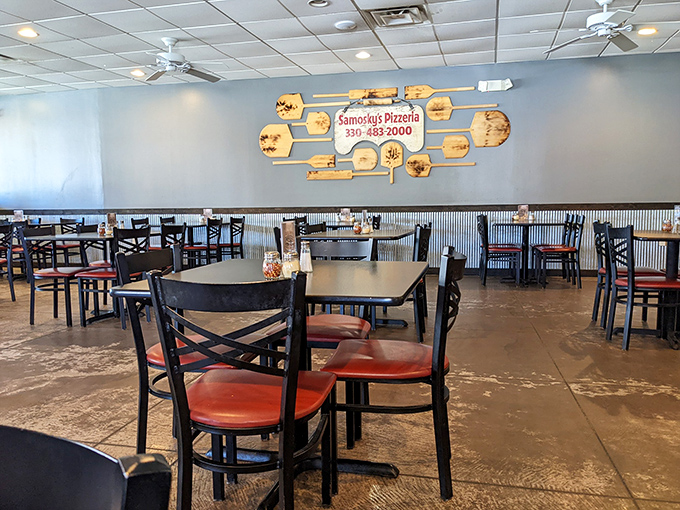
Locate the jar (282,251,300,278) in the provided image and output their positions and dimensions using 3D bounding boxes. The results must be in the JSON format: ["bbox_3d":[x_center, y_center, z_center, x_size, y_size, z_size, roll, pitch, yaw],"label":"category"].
[{"bbox_3d":[-0.171,0.034,1.849,0.060,0.086,0.060,-1,6,0],"label":"jar"}]

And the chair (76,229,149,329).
[{"bbox_3d":[-1.892,0.167,4.476,0.475,0.830,0.415,2,6,23],"label":"chair"}]

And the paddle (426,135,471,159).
[{"bbox_3d":[1.445,-1.436,7.076,0.562,0.306,0.020,1,7,13],"label":"paddle"}]

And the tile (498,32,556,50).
[{"bbox_3d":[2.050,-2.372,5.895,0.600,0.020,0.600,1,6,14],"label":"tile"}]

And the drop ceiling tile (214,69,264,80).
[{"bbox_3d":[-1.383,-2.514,7.413,0.605,0.020,0.431,1,6,15],"label":"drop ceiling tile"}]

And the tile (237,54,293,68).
[{"bbox_3d":[-0.905,-2.420,6.654,0.603,0.020,0.603,1,7,14],"label":"tile"}]

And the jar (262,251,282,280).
[{"bbox_3d":[-0.228,0.035,1.778,0.064,0.093,0.064,-1,6,0],"label":"jar"}]

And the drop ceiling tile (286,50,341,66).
[{"bbox_3d":[-0.315,-2.404,6.499,0.600,0.020,0.600,1,6,14],"label":"drop ceiling tile"}]

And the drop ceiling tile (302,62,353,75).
[{"bbox_3d":[-0.174,-2.477,7.057,0.603,0.020,0.535,1,7,14],"label":"drop ceiling tile"}]

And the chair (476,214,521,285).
[{"bbox_3d":[1.946,-0.067,6.482,0.450,0.845,0.430,0,7,7],"label":"chair"}]

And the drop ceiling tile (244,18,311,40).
[{"bbox_3d":[-0.638,-2.329,5.456,0.600,0.020,0.600,1,6,15],"label":"drop ceiling tile"}]

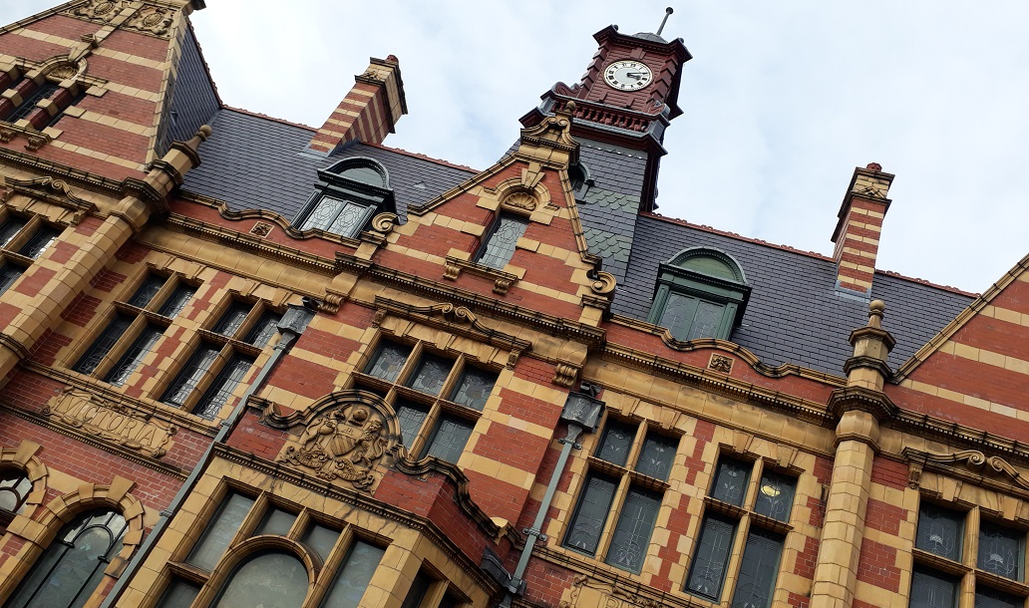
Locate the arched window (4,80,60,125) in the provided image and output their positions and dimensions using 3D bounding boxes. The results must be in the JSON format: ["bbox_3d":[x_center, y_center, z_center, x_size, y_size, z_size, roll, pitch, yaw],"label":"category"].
[{"bbox_3d":[-10.035,-4.167,16.879,0.787,1.591,0.160,16,-34,15],"label":"arched window"}]

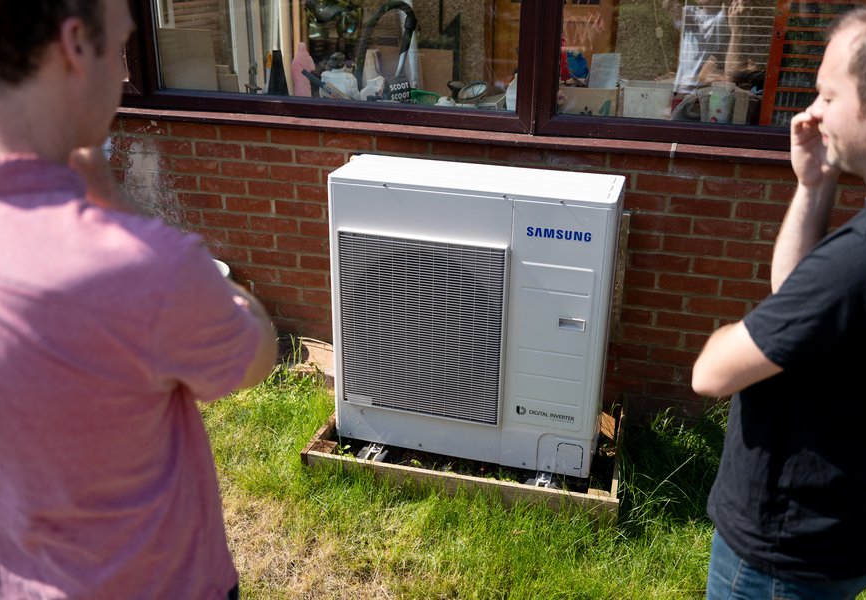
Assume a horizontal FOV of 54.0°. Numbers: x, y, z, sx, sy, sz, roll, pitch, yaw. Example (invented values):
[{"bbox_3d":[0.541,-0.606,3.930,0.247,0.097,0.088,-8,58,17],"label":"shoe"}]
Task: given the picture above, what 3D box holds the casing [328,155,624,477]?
[{"bbox_3d":[0.145,0.047,3.028,0.940,0.998,0.330,7,24,14],"label":"casing"}]

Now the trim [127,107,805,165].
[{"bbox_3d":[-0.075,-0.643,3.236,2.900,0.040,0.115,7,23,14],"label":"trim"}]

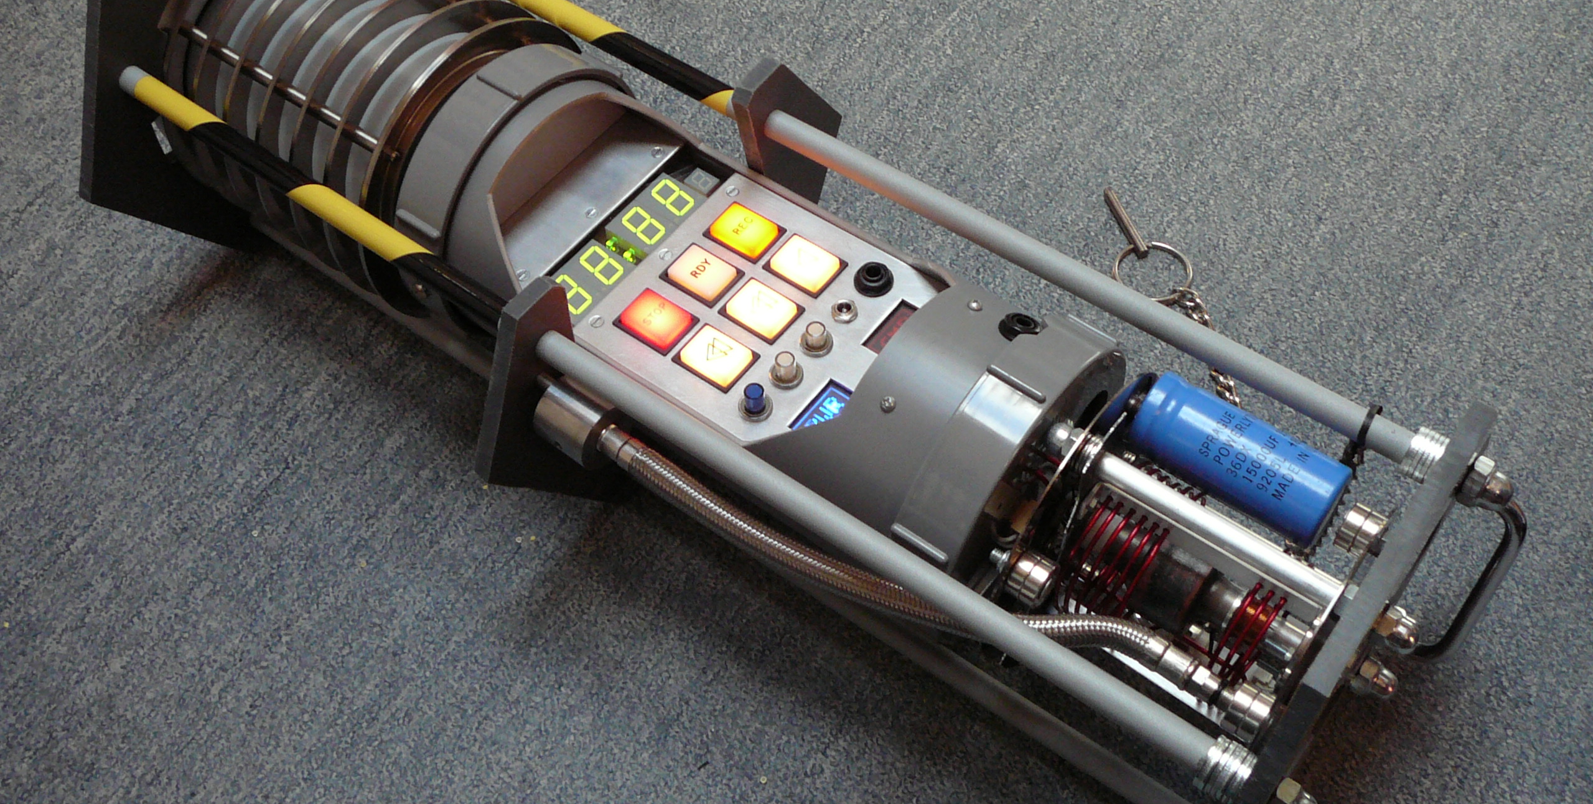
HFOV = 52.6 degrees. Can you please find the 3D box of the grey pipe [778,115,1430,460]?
[{"bbox_3d":[0.109,-0.053,0.658,0.298,0.013,0.013,31,64,22],"label":"grey pipe"}]

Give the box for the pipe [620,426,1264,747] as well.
[{"bbox_3d":[0.033,0.053,0.512,0.237,0.015,0.034,21,93,23],"label":"pipe"}]

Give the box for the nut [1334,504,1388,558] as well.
[{"bbox_3d":[0.173,0.040,0.496,0.010,0.015,0.015,31,64,23],"label":"nut"}]

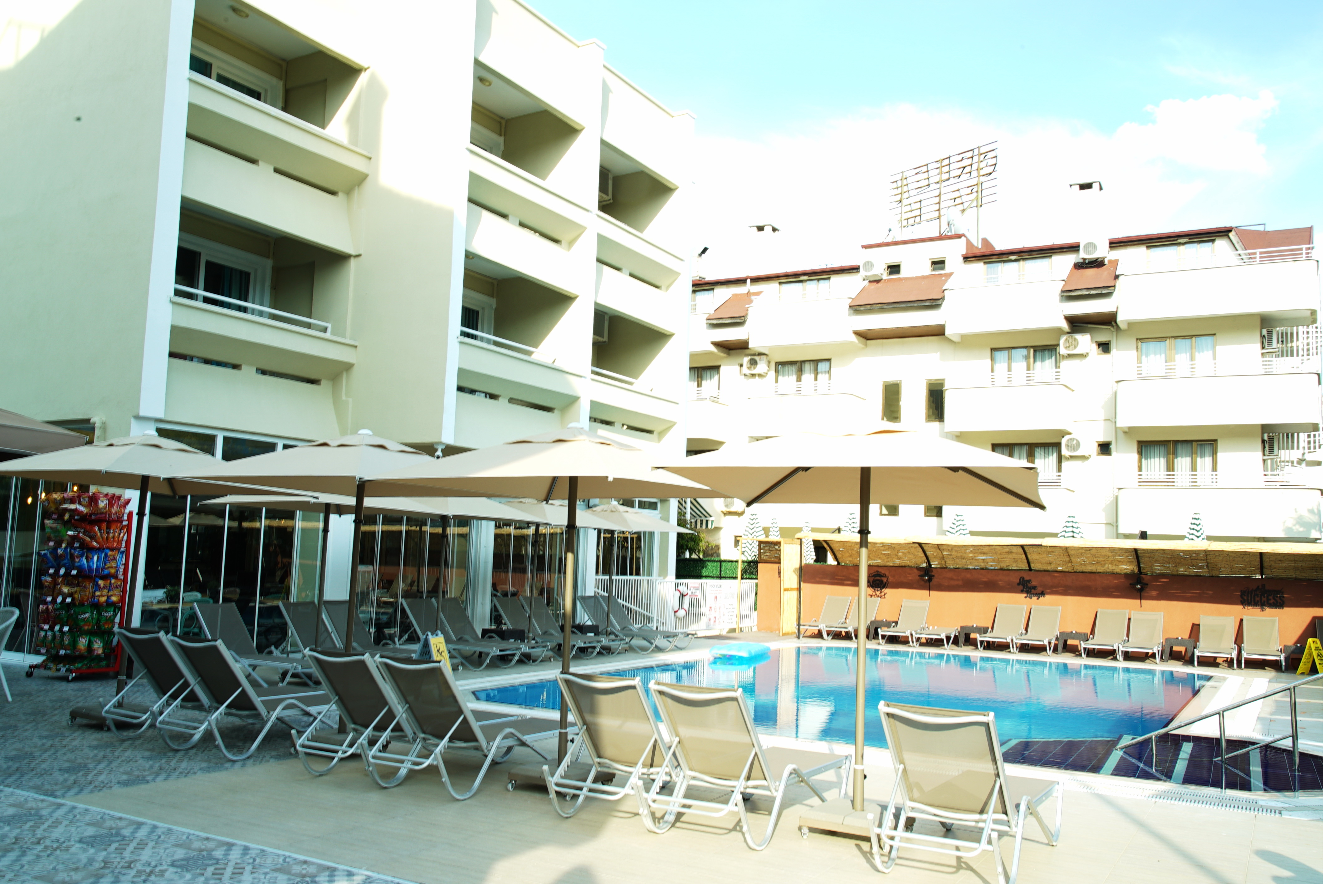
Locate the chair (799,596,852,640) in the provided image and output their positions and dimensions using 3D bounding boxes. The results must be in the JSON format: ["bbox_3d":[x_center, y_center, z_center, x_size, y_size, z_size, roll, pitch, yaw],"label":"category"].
[{"bbox_3d":[3.436,3.691,22.444,0.634,0.879,1.635,-2,-7,31],"label":"chair"}]

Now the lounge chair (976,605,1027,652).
[{"bbox_3d":[6.960,3.772,21.679,0.652,0.883,1.684,-2,-7,30],"label":"lounge chair"}]

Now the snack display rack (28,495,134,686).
[{"bbox_3d":[-6.602,1.618,12.165,0.731,2.094,0.570,-2,-7,30],"label":"snack display rack"}]

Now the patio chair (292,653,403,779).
[{"bbox_3d":[-1.789,1.909,7.750,0.634,0.866,1.651,-1,-7,28],"label":"patio chair"}]

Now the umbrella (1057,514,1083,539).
[{"bbox_3d":[8.843,2.837,23.036,0.720,2.500,0.720,-2,-7,30],"label":"umbrella"}]

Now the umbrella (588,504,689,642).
[{"bbox_3d":[-0.837,2.227,17.952,2.022,2.465,2.022,-2,-7,30],"label":"umbrella"}]

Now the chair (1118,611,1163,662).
[{"bbox_3d":[9.135,3.685,20.202,0.652,0.883,1.684,-2,-7,30],"label":"chair"}]

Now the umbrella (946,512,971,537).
[{"bbox_3d":[7.148,2.868,25.668,0.650,2.400,0.650,-1,-7,28],"label":"umbrella"}]

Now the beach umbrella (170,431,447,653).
[{"bbox_3d":[-2.548,1.206,8.759,2.090,2.500,2.090,-2,-7,29],"label":"beach umbrella"}]

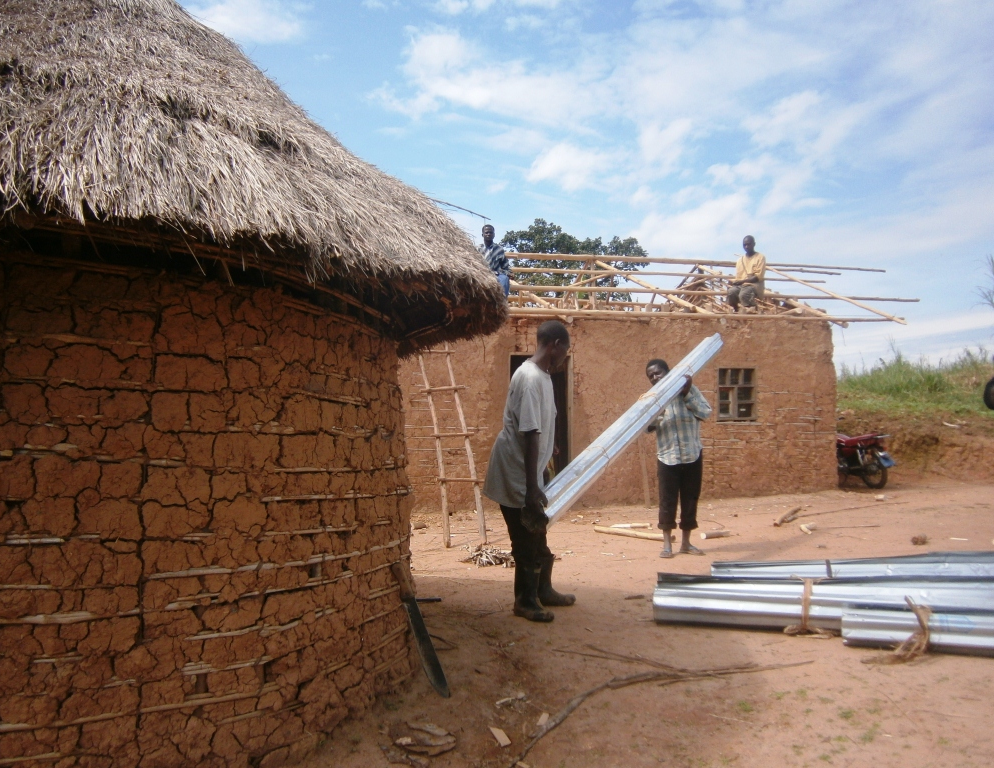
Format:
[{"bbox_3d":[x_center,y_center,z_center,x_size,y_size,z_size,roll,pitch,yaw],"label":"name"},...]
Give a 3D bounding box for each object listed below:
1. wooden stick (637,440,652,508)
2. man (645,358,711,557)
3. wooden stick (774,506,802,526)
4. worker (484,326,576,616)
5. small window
[{"bbox_3d":[1.993,1.144,10.400,0.070,1.040,0.050,-2,-11,-11],"label":"wooden stick"},{"bbox_3d":[1.522,0.612,6.450,0.540,1.650,0.420,0,-4,10],"label":"man"},{"bbox_3d":[3.289,1.490,8.675,0.110,0.090,1.160,-2,-1,33],"label":"wooden stick"},{"bbox_3d":[0.186,0.492,4.400,0.520,1.660,0.500,1,-4,-5],"label":"worker"},{"bbox_3d":[3.399,0.149,10.900,0.580,0.740,0.100,1,-4,-11],"label":"small window"}]

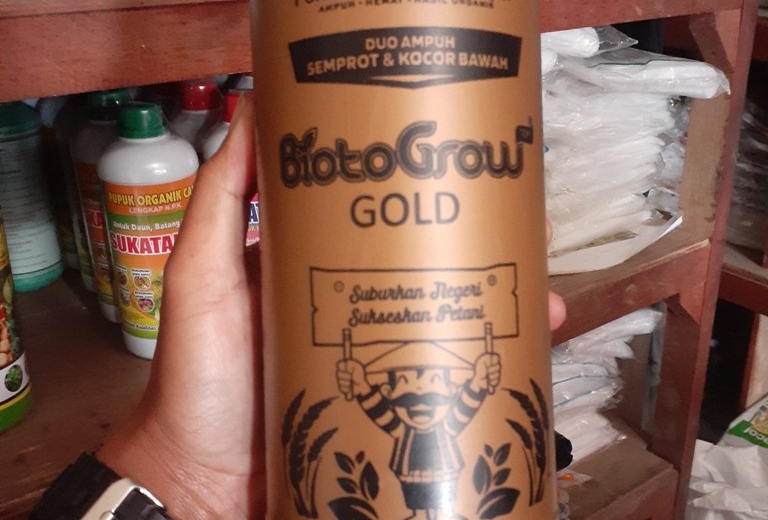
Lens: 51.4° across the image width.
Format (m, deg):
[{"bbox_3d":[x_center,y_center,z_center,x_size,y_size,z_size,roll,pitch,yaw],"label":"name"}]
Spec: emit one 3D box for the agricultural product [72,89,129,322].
[{"bbox_3d":[-0.263,-0.056,0.821,0.088,0.228,0.088,-7,22,-15],"label":"agricultural product"}]

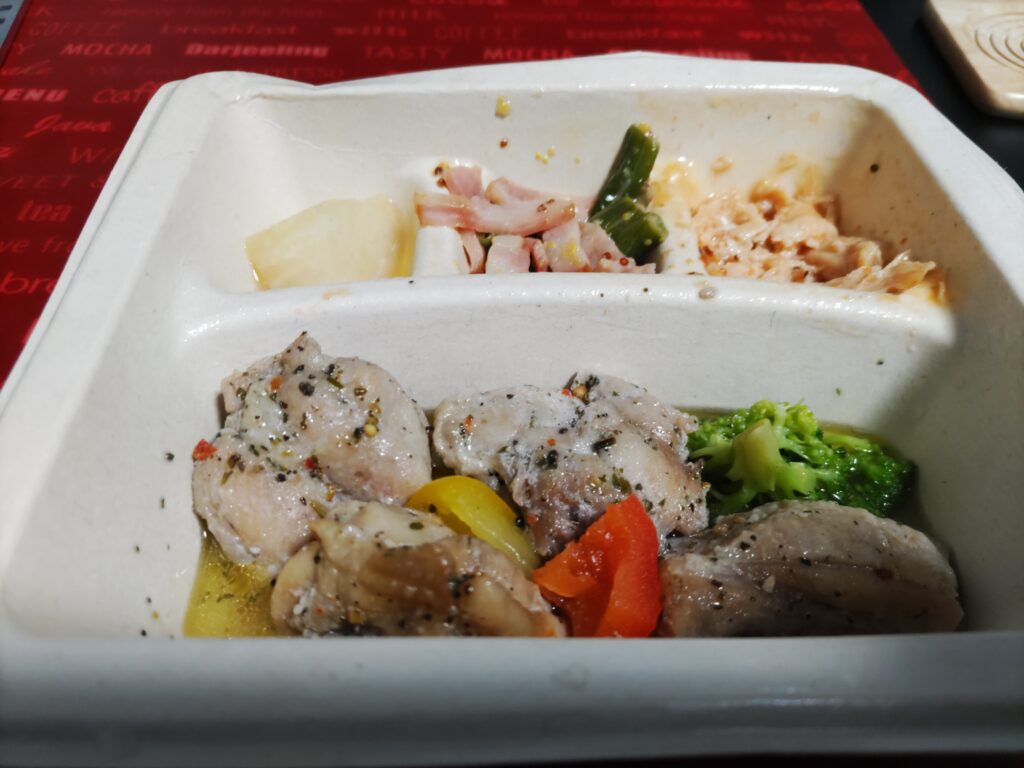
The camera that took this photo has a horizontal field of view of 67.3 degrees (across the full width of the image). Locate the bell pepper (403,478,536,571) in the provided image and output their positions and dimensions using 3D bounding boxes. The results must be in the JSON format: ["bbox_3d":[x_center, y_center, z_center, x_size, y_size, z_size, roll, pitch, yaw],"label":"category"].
[{"bbox_3d":[-0.006,0.026,0.138,0.027,0.016,0.015,28,55,22],"label":"bell pepper"}]

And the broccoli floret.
[{"bbox_3d":[0.054,0.018,0.148,0.043,0.021,0.029,8,49,7],"label":"broccoli floret"}]

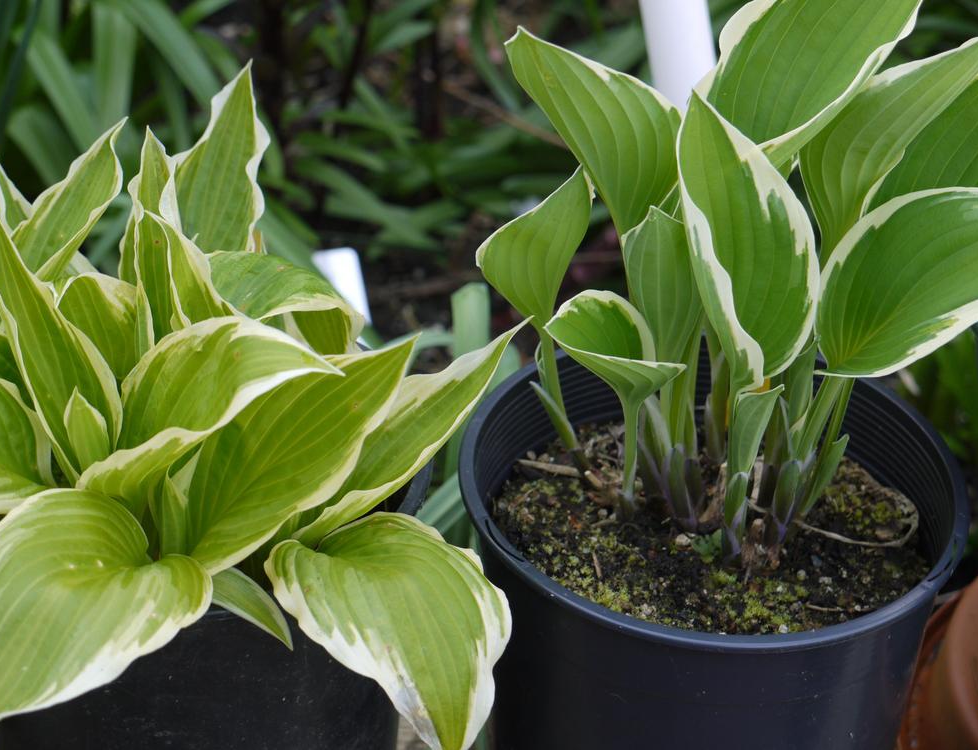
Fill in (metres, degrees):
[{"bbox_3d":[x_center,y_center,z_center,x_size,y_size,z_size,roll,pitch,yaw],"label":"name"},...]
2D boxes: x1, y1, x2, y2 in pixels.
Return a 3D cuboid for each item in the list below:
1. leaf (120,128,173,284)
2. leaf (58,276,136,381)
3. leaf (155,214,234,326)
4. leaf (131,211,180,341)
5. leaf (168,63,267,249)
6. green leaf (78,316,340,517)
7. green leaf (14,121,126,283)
[{"bbox_3d":[-0.127,-0.060,0.968,0.021,0.068,0.018,-3,17,0],"label":"leaf"},{"bbox_3d":[-0.143,-0.017,0.955,0.030,0.045,0.022,-9,20,-11],"label":"leaf"},{"bbox_3d":[-0.107,-0.039,0.952,0.022,0.050,0.018,-14,17,11],"label":"leaf"},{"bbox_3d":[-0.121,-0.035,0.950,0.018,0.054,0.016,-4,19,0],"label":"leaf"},{"bbox_3d":[-0.102,-0.079,0.980,0.034,0.078,0.020,11,14,-6],"label":"leaf"},{"bbox_3d":[-0.099,0.013,0.930,0.090,0.045,0.052,-17,35,12],"label":"green leaf"},{"bbox_3d":[-0.158,-0.066,0.980,0.024,0.066,0.018,31,11,0],"label":"green leaf"}]

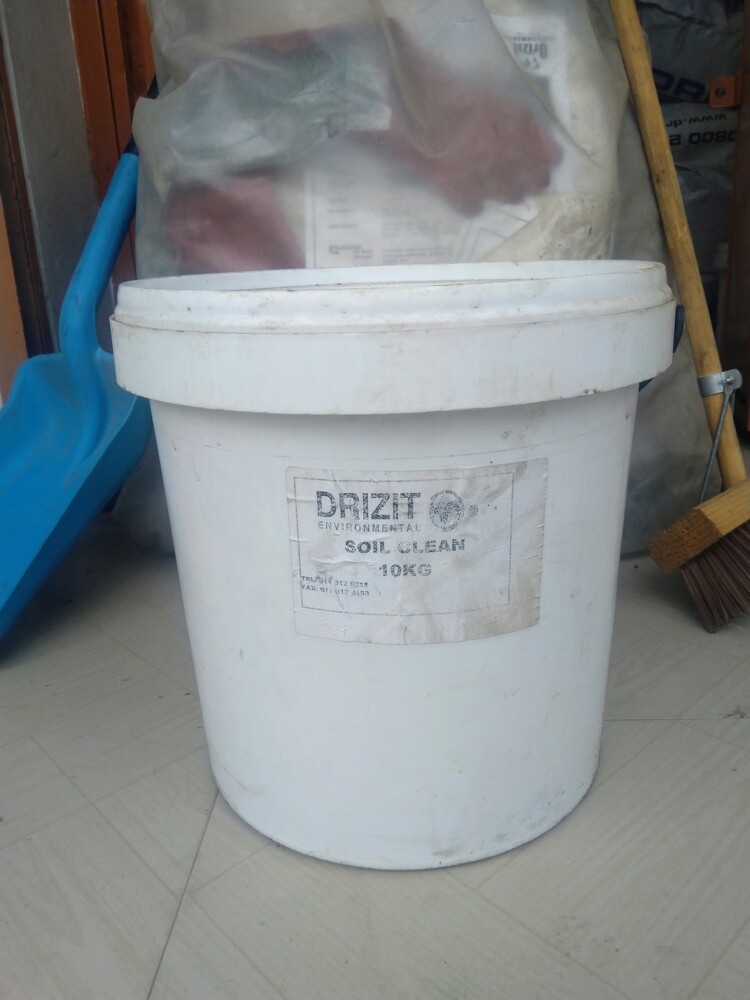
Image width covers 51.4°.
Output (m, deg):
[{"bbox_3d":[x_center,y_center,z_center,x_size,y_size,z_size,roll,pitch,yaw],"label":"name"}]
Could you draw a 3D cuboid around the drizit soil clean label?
[{"bbox_3d":[0.024,0.029,0.406,0.135,0.098,0.017,-2,21,-3],"label":"drizit soil clean label"}]

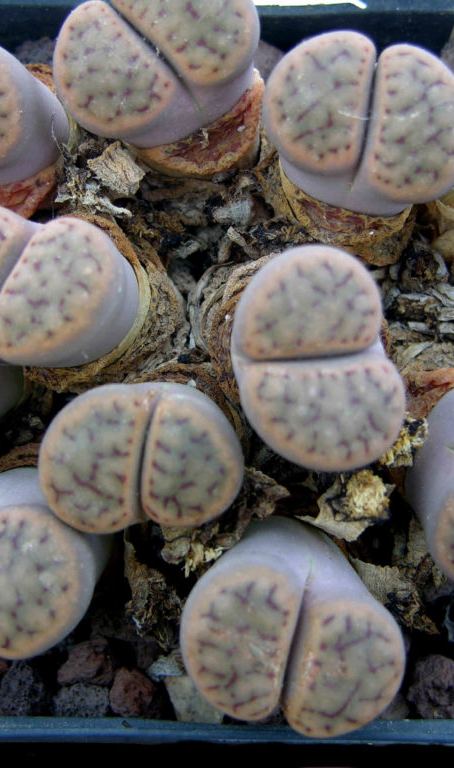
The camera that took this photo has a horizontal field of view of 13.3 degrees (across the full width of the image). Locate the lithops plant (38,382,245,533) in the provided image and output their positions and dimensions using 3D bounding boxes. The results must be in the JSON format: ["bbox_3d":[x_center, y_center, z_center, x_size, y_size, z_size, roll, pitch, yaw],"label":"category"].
[{"bbox_3d":[-0.008,0.007,0.208,0.020,0.024,0.015,3,92,3],"label":"lithops plant"}]

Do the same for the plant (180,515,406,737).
[{"bbox_3d":[0.007,0.024,0.204,0.022,0.022,0.018,8,98,-1],"label":"plant"}]

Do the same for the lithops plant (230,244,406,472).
[{"bbox_3d":[0.008,-0.004,0.211,0.016,0.025,0.022,-1,94,-5],"label":"lithops plant"}]

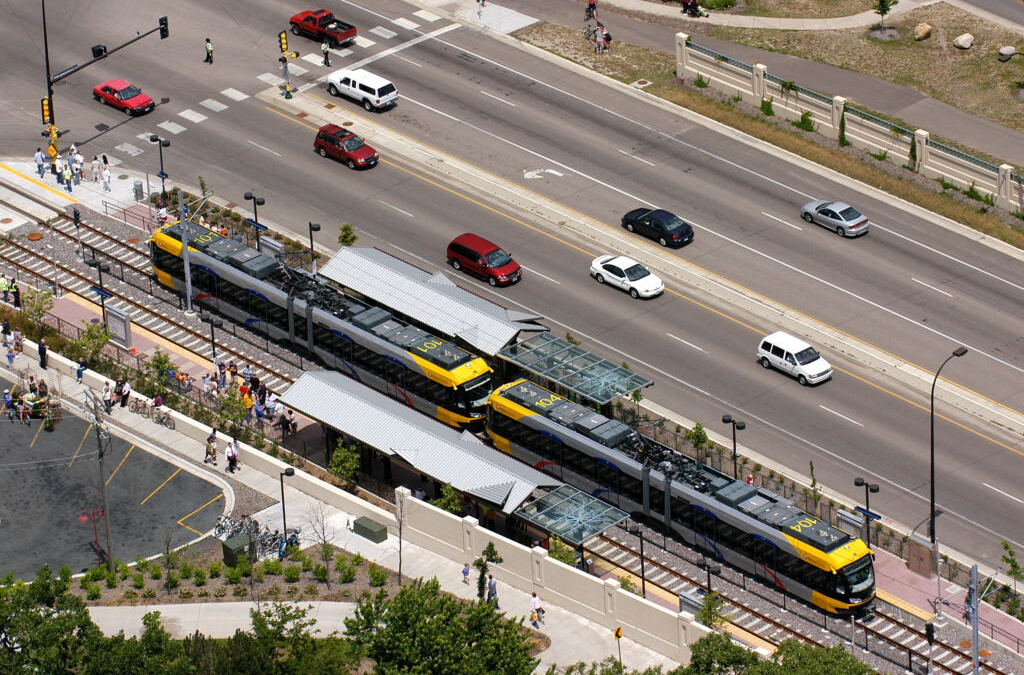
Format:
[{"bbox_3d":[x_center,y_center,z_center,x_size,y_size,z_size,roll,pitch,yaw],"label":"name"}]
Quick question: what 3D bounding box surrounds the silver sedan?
[{"bbox_3d":[19.439,-7.351,319.771,1.730,1.350,4.600,-27,37,-36],"label":"silver sedan"}]

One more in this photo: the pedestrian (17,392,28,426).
[{"bbox_3d":[-26.810,3.901,290.146,0.450,1.720,0.520,1,28,8],"label":"pedestrian"}]

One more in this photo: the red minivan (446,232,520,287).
[{"bbox_3d":[-1.468,-4.462,305.843,1.970,1.750,5.040,-25,36,-36],"label":"red minivan"}]

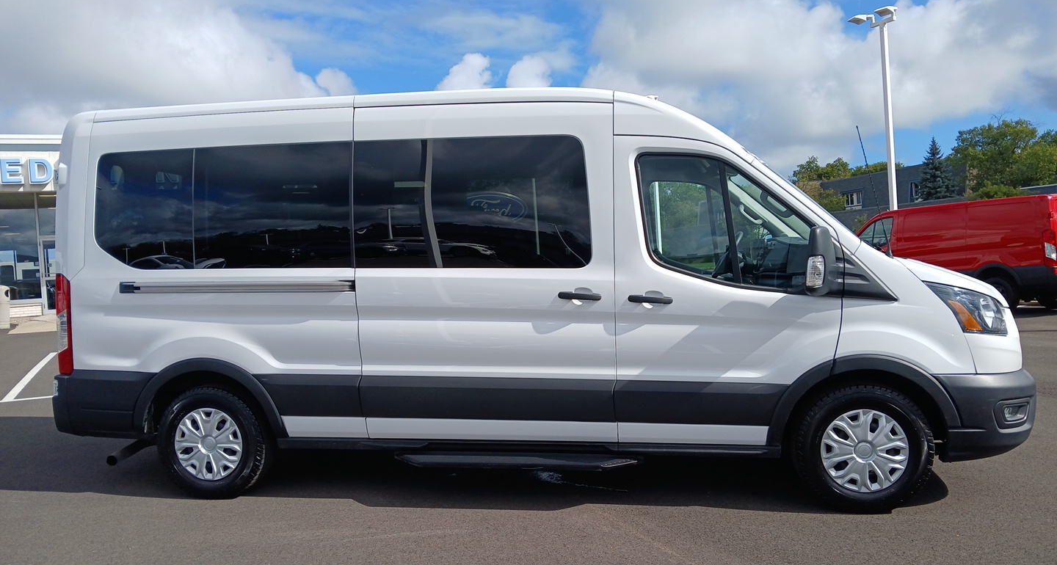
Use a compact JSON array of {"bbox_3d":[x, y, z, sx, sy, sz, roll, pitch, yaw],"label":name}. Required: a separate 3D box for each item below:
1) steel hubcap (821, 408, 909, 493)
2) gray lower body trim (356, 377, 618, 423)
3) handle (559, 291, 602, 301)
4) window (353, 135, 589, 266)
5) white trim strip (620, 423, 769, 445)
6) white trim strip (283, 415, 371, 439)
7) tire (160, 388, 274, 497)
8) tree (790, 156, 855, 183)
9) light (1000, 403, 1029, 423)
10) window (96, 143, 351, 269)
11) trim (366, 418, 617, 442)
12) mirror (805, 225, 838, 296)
[{"bbox_3d":[1.769,0.887,4.177,0.440,0.440,0.060,-1,2,9],"label":"steel hubcap"},{"bbox_3d":[-0.243,0.650,4.455,1.462,0.246,0.045,-1,2,8],"label":"gray lower body trim"},{"bbox_3d":[0.279,0.072,4.318,0.238,0.044,0.055,0,2,9],"label":"handle"},{"bbox_3d":[-0.331,-0.451,4.487,1.373,0.755,0.100,-1,2,8],"label":"window"},{"bbox_3d":[0.895,0.825,4.335,0.803,0.118,0.040,-1,2,8],"label":"white trim strip"},{"bbox_3d":[-1.175,0.835,4.602,0.525,0.132,0.030,0,2,9],"label":"white trim strip"},{"bbox_3d":[-1.895,0.953,4.841,0.690,0.690,0.225,-1,2,8],"label":"tire"},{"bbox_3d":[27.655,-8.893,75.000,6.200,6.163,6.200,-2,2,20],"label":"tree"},{"bbox_3d":[2.556,0.686,4.156,0.140,0.110,0.170,0,2,9],"label":"light"},{"bbox_3d":[-1.815,-0.439,4.700,1.608,0.732,0.100,-1,2,8],"label":"window"},{"bbox_3d":[-0.216,0.833,4.494,1.441,0.126,0.040,-1,2,8],"label":"trim"},{"bbox_3d":[1.474,-0.110,4.040,0.150,0.355,0.250,0,2,9],"label":"mirror"}]

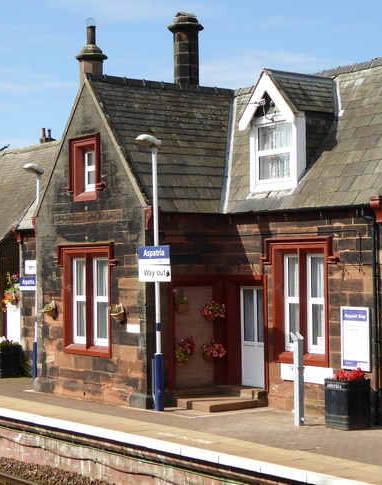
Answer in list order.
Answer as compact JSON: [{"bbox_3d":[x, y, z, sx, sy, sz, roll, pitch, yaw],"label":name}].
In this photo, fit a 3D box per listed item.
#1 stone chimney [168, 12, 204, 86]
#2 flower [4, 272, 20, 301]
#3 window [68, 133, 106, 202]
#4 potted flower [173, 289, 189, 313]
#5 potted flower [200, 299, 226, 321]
[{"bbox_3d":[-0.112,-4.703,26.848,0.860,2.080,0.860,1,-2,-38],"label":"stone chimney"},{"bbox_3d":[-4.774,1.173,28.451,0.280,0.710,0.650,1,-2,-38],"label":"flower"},{"bbox_3d":[-2.231,-1.561,22.411,0.220,1.400,1.300,1,-2,-38],"label":"window"},{"bbox_3d":[-0.204,1.159,21.209,0.270,0.460,0.250,1,-2,-38],"label":"potted flower"},{"bbox_3d":[0.459,1.391,21.720,0.430,0.380,0.360,1,-2,-38],"label":"potted flower"}]

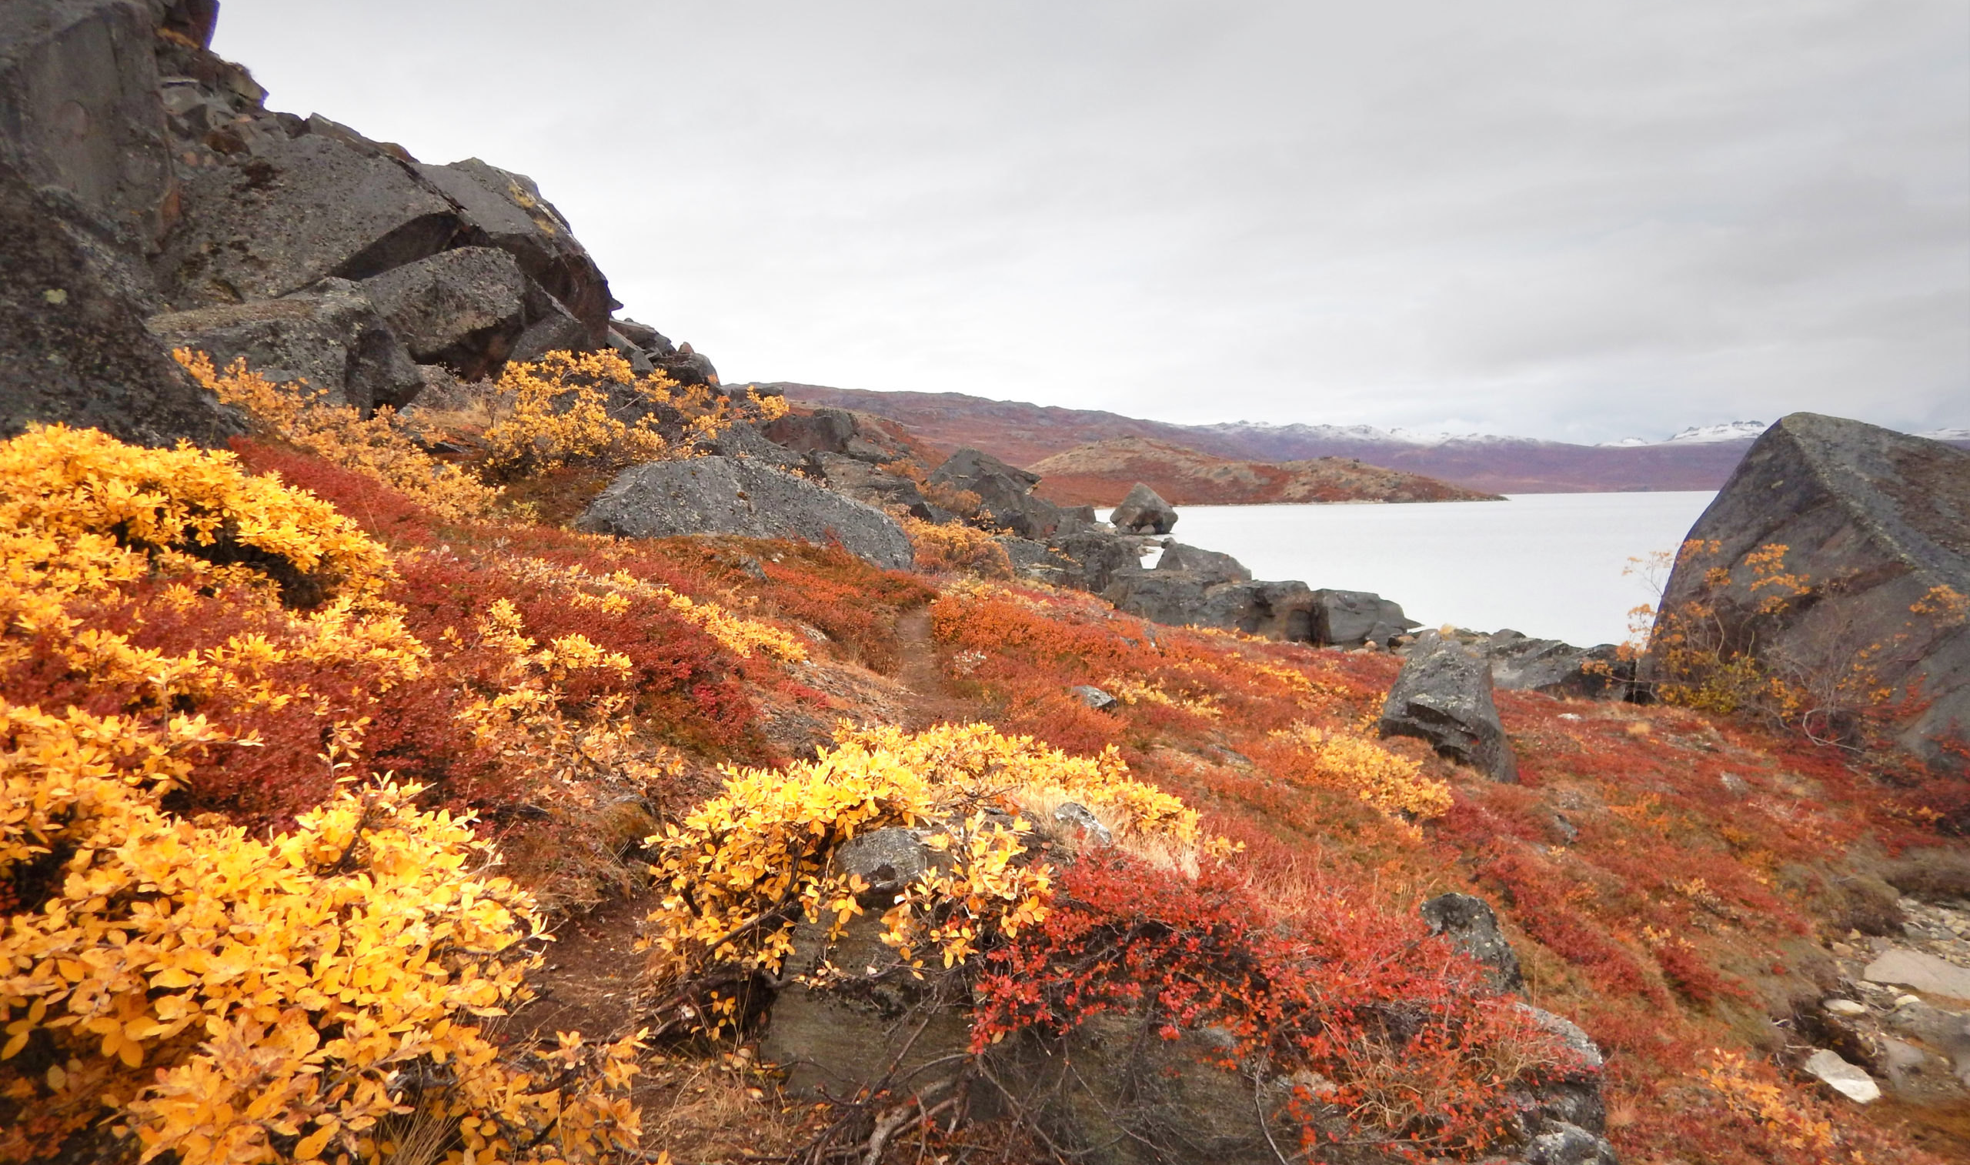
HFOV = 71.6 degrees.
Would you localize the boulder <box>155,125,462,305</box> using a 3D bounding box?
[{"bbox_3d":[-7.476,-4.016,15.200,2.800,1.600,1.900,-3,4,-26],"label":"boulder"}]

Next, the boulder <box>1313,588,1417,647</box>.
[{"bbox_3d":[5.145,0.463,18.500,1.409,0.756,1.200,0,4,15],"label":"boulder"}]

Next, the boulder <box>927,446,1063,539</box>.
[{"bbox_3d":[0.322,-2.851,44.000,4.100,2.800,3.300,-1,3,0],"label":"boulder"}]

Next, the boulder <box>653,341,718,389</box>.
[{"bbox_3d":[-4.602,-3.348,21.000,0.950,0.720,0.850,-2,3,-12],"label":"boulder"}]

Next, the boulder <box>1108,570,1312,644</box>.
[{"bbox_3d":[3.160,0.304,19.000,2.840,0.914,1.600,0,4,15],"label":"boulder"}]

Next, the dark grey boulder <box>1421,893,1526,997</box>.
[{"bbox_3d":[1.460,1.086,4.100,0.290,0.320,0.300,-1,3,0],"label":"dark grey boulder"}]

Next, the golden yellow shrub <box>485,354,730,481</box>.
[{"bbox_3d":[-2.982,-1.319,11.000,1.790,0.974,1.300,-1,3,0],"label":"golden yellow shrub"}]

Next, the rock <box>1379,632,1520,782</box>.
[{"bbox_3d":[2.964,0.778,8.800,0.806,0.896,0.850,0,3,10],"label":"rock"}]

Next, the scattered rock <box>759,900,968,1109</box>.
[{"bbox_3d":[-0.265,0.986,3.250,0.540,0.450,0.450,-1,3,0],"label":"scattered rock"}]

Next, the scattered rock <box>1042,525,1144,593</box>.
[{"bbox_3d":[2.383,-0.524,30.000,2.100,1.450,1.800,-1,3,5],"label":"scattered rock"}]

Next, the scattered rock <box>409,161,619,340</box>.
[{"bbox_3d":[-4.769,-3.360,14.000,1.647,1.623,1.900,0,3,10],"label":"scattered rock"}]

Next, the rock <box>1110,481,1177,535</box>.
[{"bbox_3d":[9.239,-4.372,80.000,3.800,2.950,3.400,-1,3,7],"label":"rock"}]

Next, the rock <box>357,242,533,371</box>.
[{"bbox_3d":[-5.466,-2.776,13.800,1.400,1.100,1.200,-2,4,-21],"label":"rock"}]

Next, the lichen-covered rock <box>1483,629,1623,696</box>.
[{"bbox_3d":[7.059,1.006,17.000,1.500,0.720,1.300,0,4,23],"label":"lichen-covered rock"}]

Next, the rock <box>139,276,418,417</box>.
[{"bbox_3d":[-6.467,-2.165,12.600,2.000,1.100,1.400,-1,3,0],"label":"rock"}]

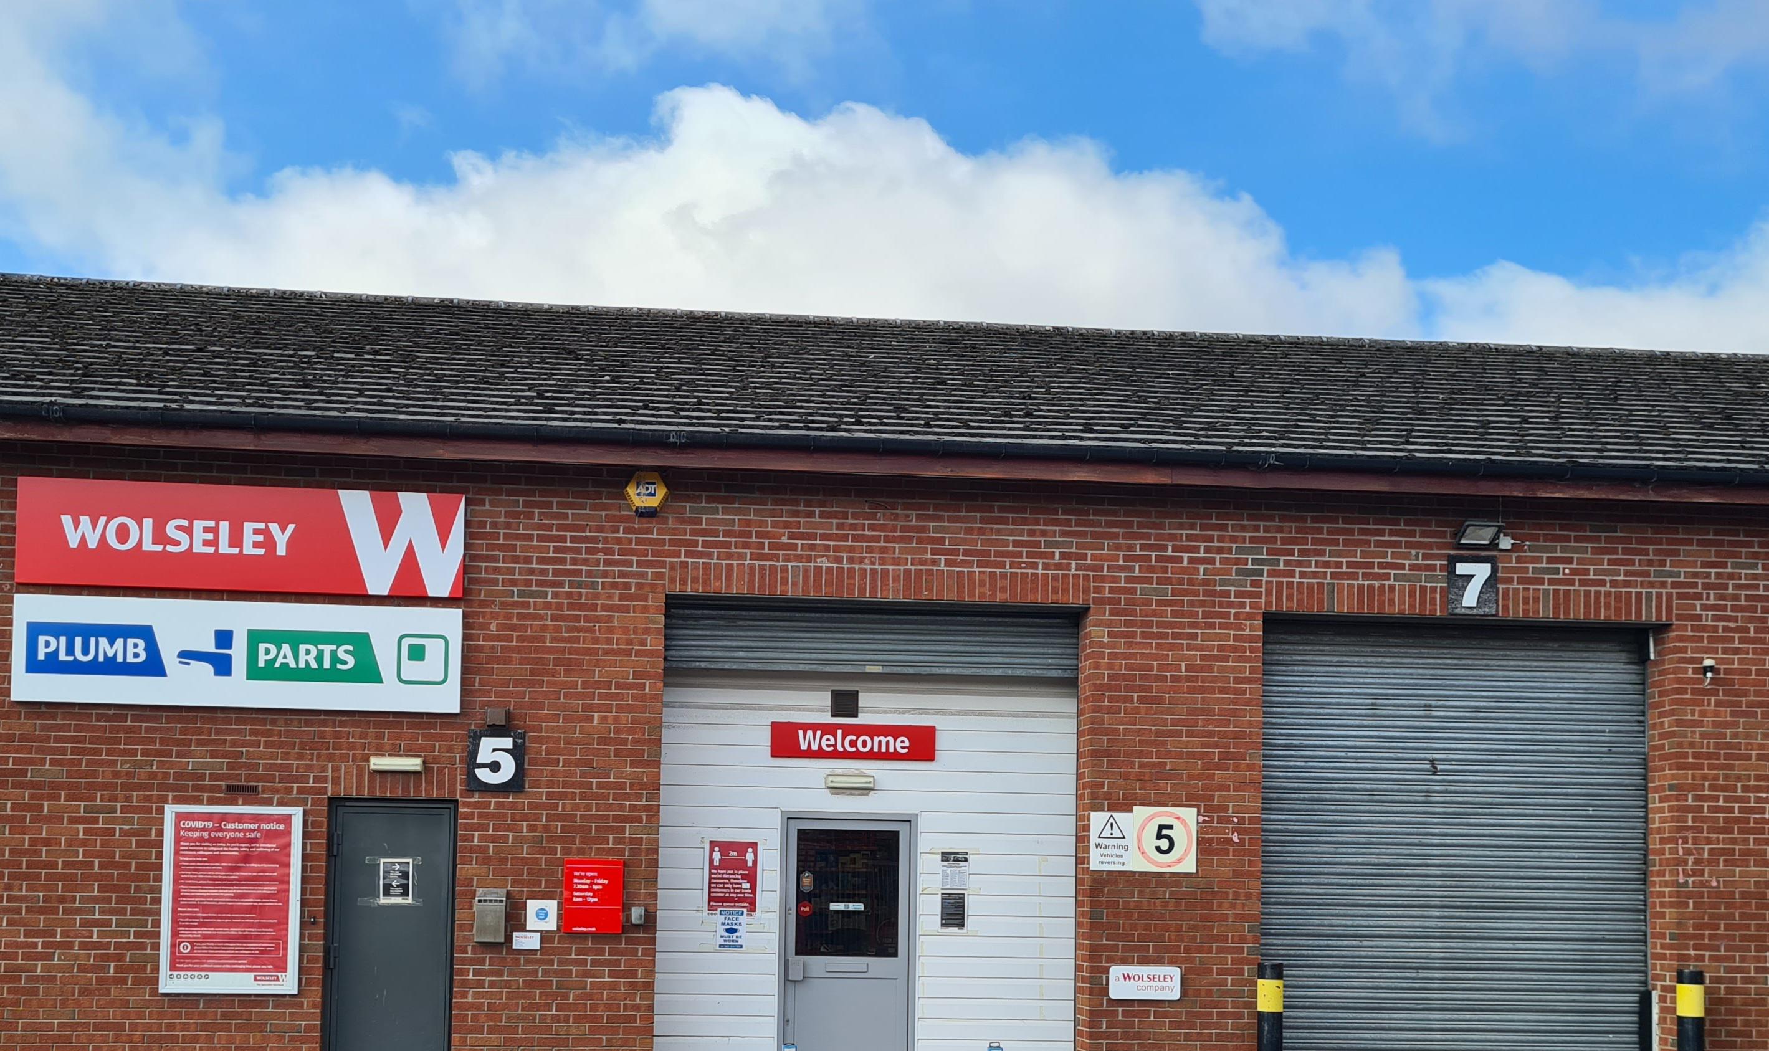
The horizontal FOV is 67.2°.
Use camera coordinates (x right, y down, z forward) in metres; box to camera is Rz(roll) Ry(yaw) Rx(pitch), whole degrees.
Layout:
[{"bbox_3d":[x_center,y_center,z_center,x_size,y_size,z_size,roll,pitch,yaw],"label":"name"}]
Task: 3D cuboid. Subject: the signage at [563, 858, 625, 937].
[{"bbox_3d":[-1.938,2.471,8.862,0.377,0.497,0.030,2,-2,-4],"label":"signage"}]

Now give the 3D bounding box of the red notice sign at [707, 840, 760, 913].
[{"bbox_3d":[-1.048,2.444,9.255,0.354,0.511,0.010,2,-2,-4],"label":"red notice sign"}]

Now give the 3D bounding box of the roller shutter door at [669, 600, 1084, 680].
[{"bbox_3d":[-0.077,0.809,9.341,2.901,0.531,0.060,2,-2,-4],"label":"roller shutter door"}]

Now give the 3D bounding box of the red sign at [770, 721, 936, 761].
[{"bbox_3d":[-0.223,1.525,9.350,1.180,0.250,0.040,1,-2,-3],"label":"red sign"}]

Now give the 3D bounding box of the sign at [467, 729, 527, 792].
[{"bbox_3d":[-2.605,1.580,8.930,0.375,0.420,0.035,1,-2,-3],"label":"sign"}]

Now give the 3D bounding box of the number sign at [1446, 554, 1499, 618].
[{"bbox_3d":[4.116,0.418,9.300,0.345,0.420,0.035,1,-2,-3],"label":"number sign"}]

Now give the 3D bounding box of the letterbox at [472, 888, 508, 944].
[{"bbox_3d":[-2.587,2.567,8.782,0.203,0.356,0.100,2,-2,-4],"label":"letterbox"}]

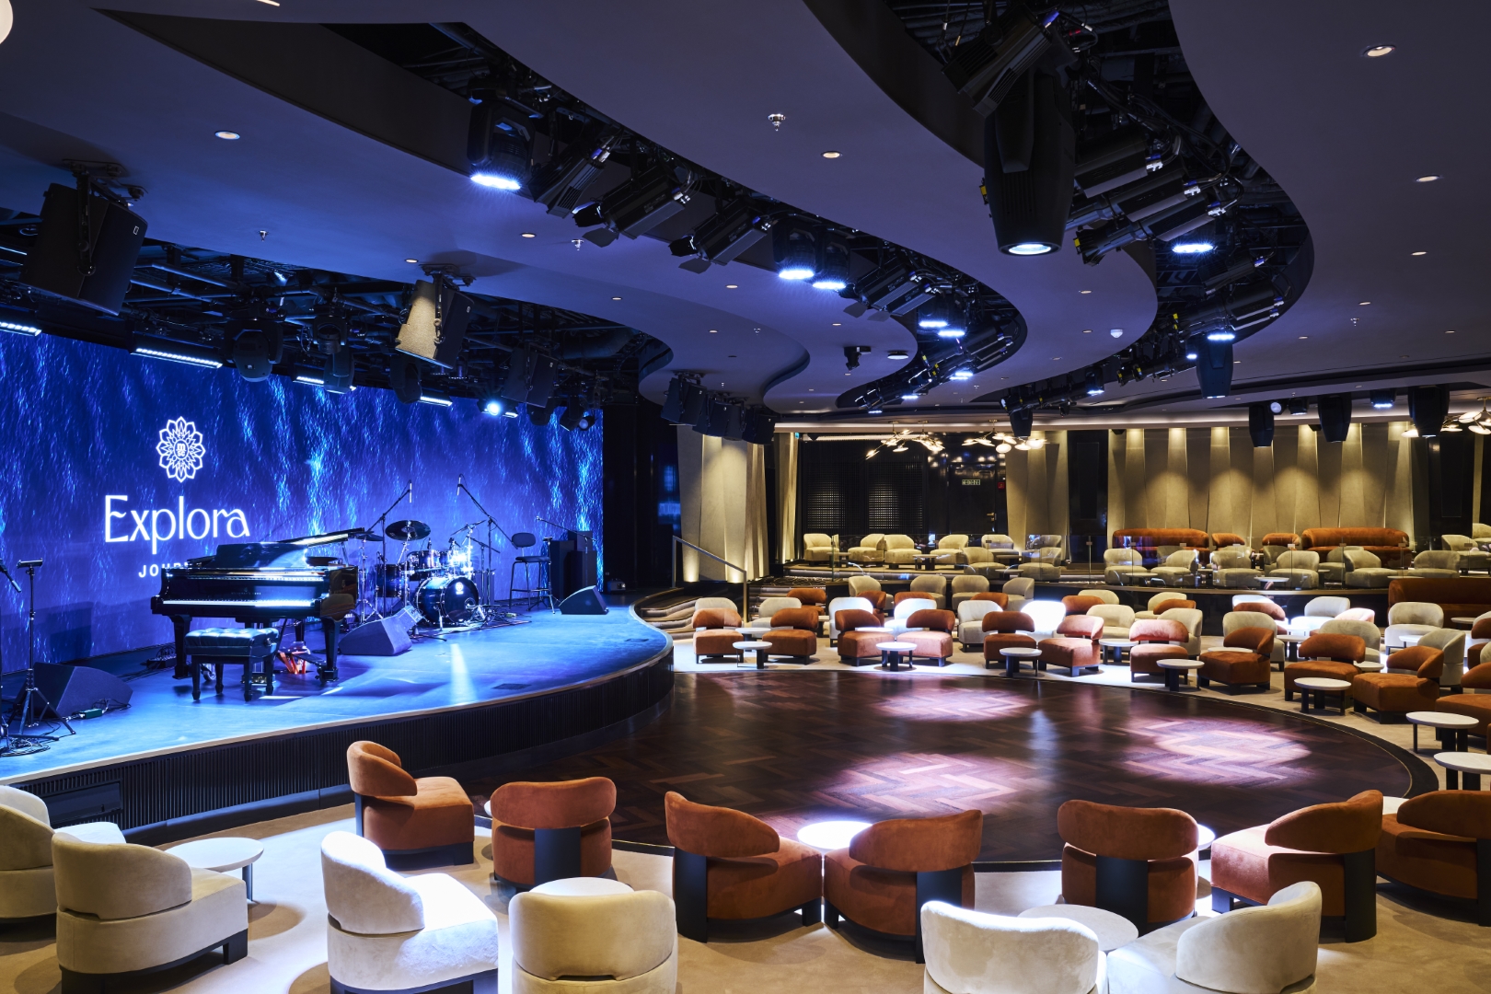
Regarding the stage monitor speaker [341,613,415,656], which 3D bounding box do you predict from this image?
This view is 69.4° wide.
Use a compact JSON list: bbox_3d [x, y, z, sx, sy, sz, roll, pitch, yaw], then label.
[{"bbox_3d":[-3.795,1.424,11.120,0.555,0.355,0.550,0,0,5],"label":"stage monitor speaker"}]

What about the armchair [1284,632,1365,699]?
[{"bbox_3d":[6.391,1.870,11.797,0.690,0.700,0.680,0,0,-38],"label":"armchair"}]

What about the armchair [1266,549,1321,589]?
[{"bbox_3d":[9.020,1.235,17.700,0.680,0.710,0.700,0,0,42],"label":"armchair"}]

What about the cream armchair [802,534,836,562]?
[{"bbox_3d":[1.700,1.180,24.400,0.770,0.700,0.750,0,0,-23],"label":"cream armchair"}]

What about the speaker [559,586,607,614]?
[{"bbox_3d":[-2.210,1.425,14.850,0.650,0.390,0.550,0,0,2],"label":"speaker"}]

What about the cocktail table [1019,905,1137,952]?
[{"bbox_3d":[1.493,2.075,4.840,0.524,0.289,0.524,0,0,0],"label":"cocktail table"}]

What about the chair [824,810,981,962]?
[{"bbox_3d":[0.816,1.853,5.370,0.670,0.700,0.670,0,0,-20],"label":"chair"}]

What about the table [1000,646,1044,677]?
[{"bbox_3d":[3.477,2.083,13.550,0.530,0.310,0.530,0,0,0],"label":"table"}]

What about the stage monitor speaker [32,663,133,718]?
[{"bbox_3d":[-5.121,1.455,8.268,0.434,0.365,0.552,0,0,27],"label":"stage monitor speaker"}]

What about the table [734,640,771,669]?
[{"bbox_3d":[0.100,2.086,14.200,0.530,0.310,0.530,0,0,0],"label":"table"}]

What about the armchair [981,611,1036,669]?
[{"bbox_3d":[3.510,1.870,14.342,0.680,0.700,0.690,0,0,8],"label":"armchair"}]

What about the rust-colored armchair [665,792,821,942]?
[{"bbox_3d":[-0.060,1.870,5.641,0.690,0.700,0.680,0,0,-42],"label":"rust-colored armchair"}]

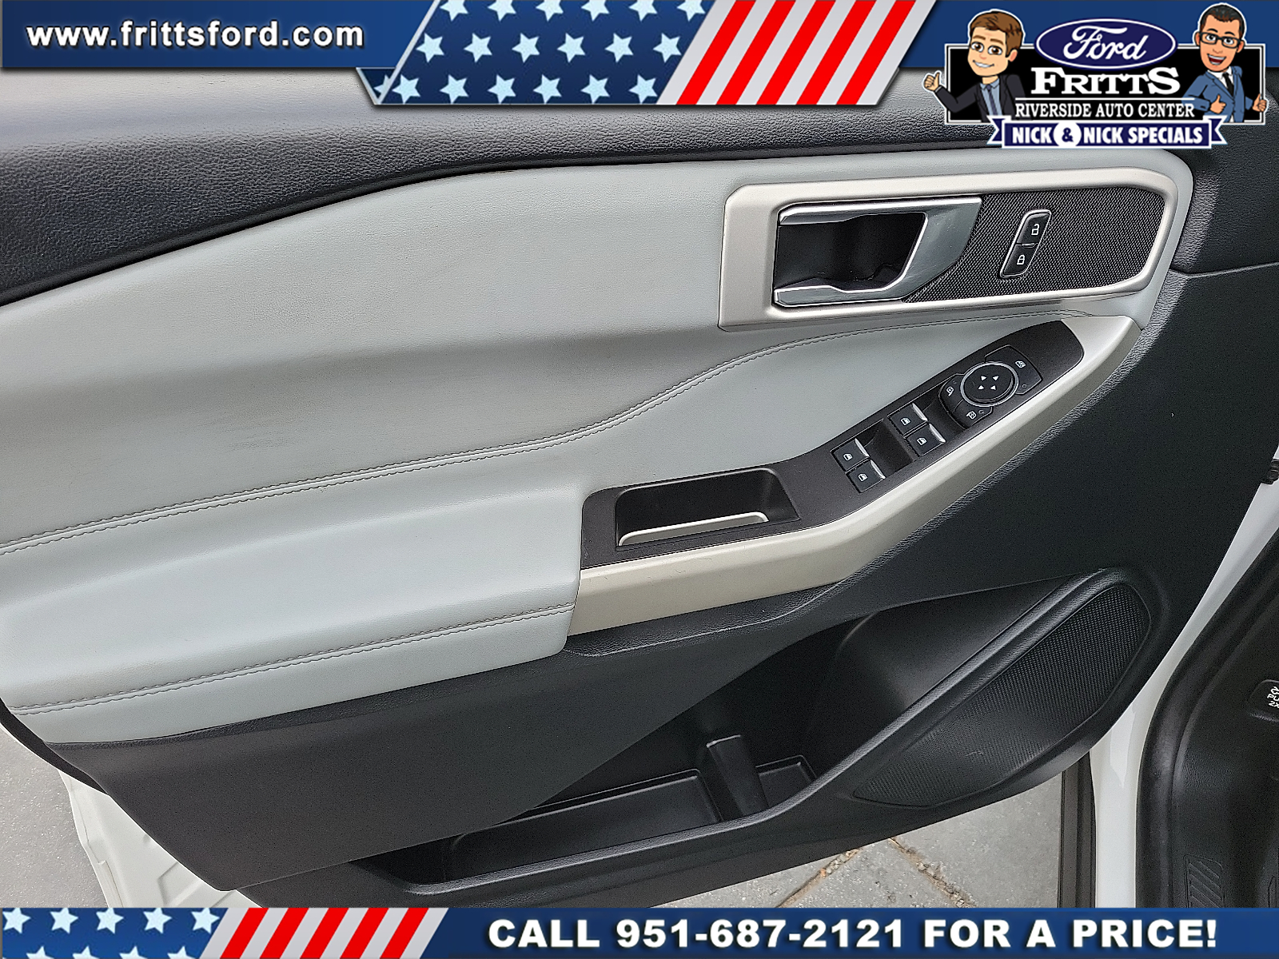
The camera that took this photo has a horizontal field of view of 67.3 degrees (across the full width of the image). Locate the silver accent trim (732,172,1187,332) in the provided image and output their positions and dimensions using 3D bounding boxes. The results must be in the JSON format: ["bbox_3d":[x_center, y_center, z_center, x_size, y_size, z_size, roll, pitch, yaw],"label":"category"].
[{"bbox_3d":[0.208,-0.156,0.637,0.321,0.095,0.038,-5,30,-8],"label":"silver accent trim"}]

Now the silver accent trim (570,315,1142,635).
[{"bbox_3d":[0.154,-0.003,0.650,0.416,0.171,0.083,-5,30,-8],"label":"silver accent trim"}]

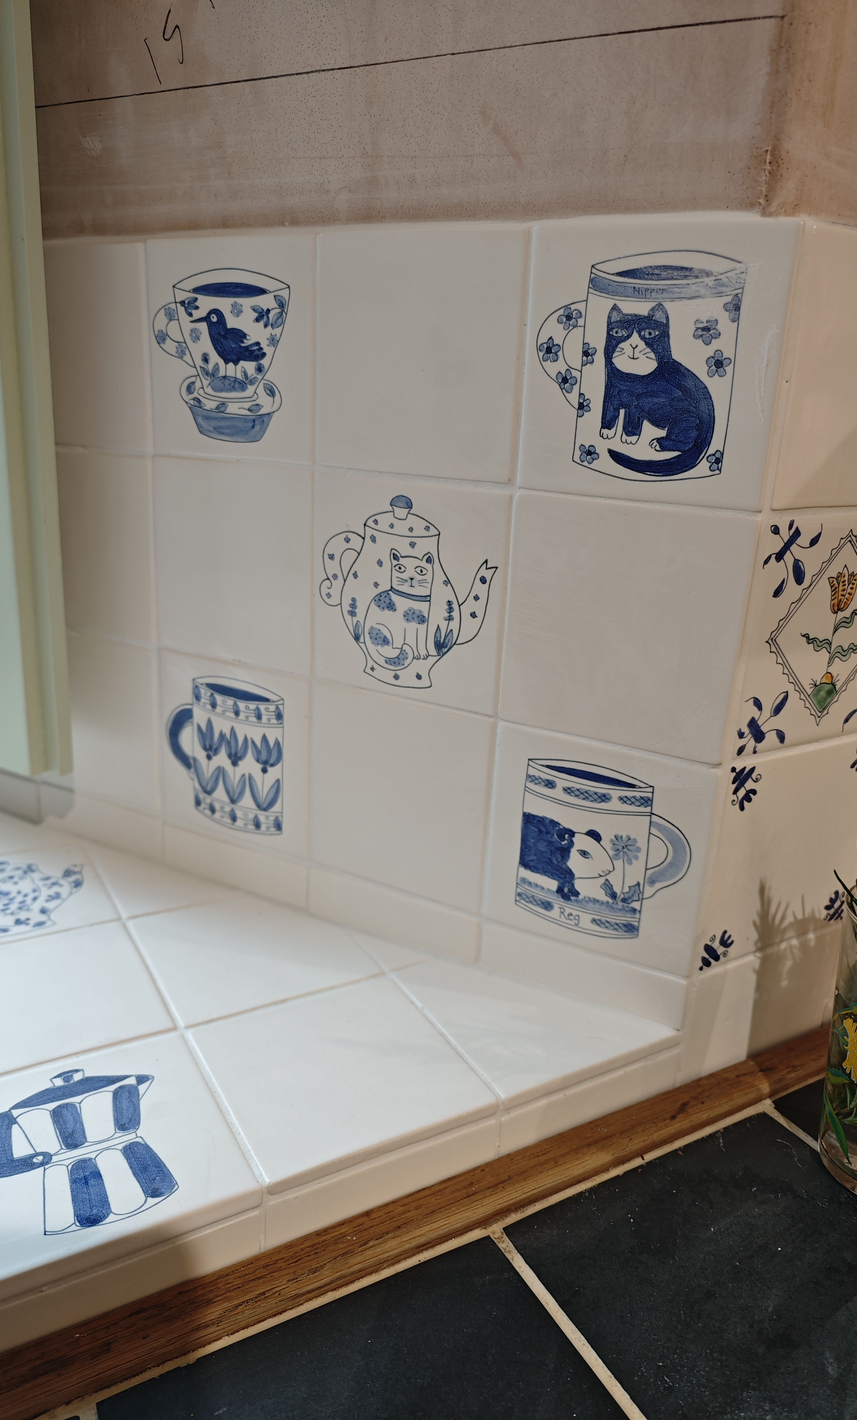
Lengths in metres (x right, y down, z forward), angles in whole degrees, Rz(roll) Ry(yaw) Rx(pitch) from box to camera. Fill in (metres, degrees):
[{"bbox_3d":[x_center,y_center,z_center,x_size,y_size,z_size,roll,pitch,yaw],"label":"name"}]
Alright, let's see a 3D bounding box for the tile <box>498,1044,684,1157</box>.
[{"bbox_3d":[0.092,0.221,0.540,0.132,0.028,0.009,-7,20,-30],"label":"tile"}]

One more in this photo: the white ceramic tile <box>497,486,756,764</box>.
[{"bbox_3d":[0.083,-0.037,0.407,0.101,0.101,0.009,12,19,26],"label":"white ceramic tile"}]

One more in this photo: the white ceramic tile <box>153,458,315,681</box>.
[{"bbox_3d":[-0.101,-0.075,0.496,0.101,0.101,0.009,12,19,26],"label":"white ceramic tile"}]

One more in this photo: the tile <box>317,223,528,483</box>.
[{"bbox_3d":[-0.004,-0.198,0.532,0.129,0.129,0.009,11,19,25],"label":"tile"}]

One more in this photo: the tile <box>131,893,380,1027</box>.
[{"bbox_3d":[-0.095,0.129,0.504,0.103,0.008,0.104,-7,20,-30],"label":"tile"}]

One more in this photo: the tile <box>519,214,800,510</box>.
[{"bbox_3d":[0.114,-0.174,0.477,0.129,0.129,0.009,11,19,25],"label":"tile"}]

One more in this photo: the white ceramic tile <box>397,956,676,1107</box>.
[{"bbox_3d":[0.050,0.148,0.469,0.104,0.008,0.104,-7,20,-30],"label":"white ceramic tile"}]

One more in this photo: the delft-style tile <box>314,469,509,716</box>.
[{"bbox_3d":[-0.010,-0.059,0.468,0.105,0.105,0.008,12,19,26],"label":"delft-style tile"}]

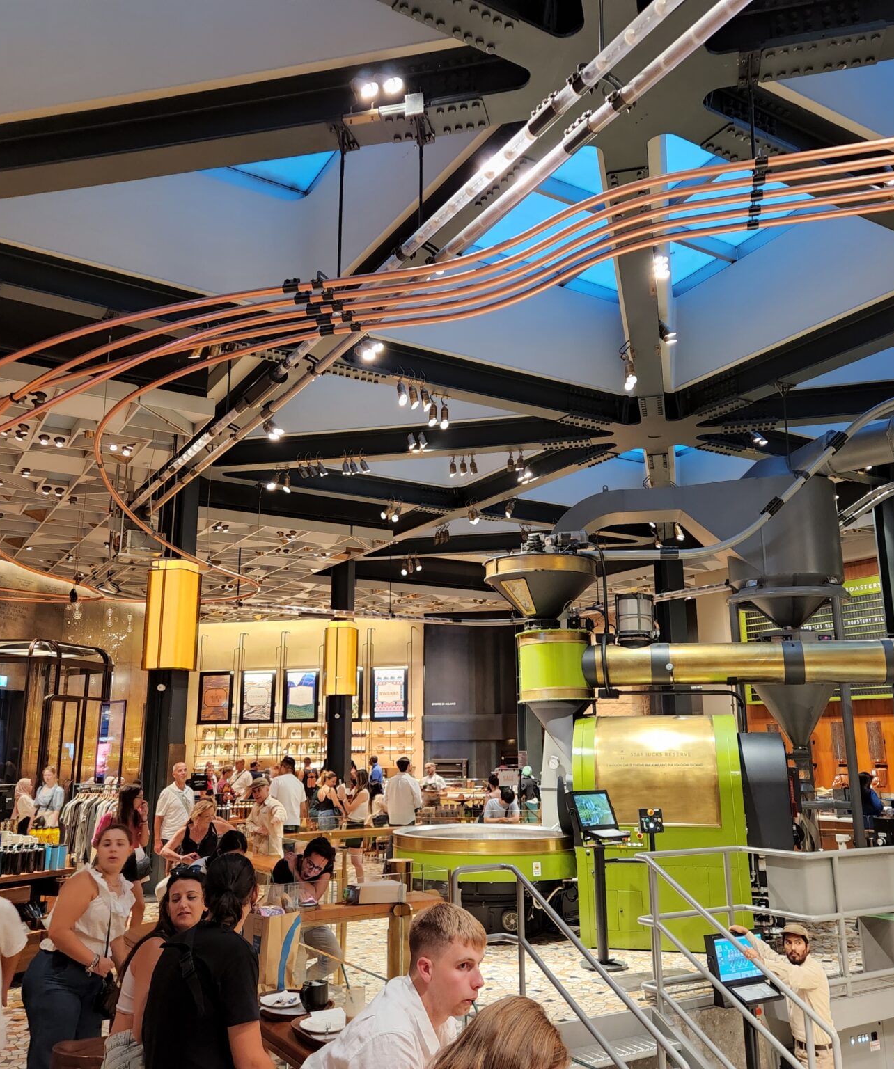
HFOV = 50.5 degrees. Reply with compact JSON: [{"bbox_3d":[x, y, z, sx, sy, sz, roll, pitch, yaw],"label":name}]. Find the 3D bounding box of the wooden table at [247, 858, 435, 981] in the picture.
[{"bbox_3d":[-0.720,2.673,5.511,1.350,1.000,0.580,7,-15,-29],"label":"wooden table"}]

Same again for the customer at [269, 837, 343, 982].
[{"bbox_3d":[-0.909,2.640,6.167,0.500,1.270,0.570,6,-14,-24],"label":"customer"}]

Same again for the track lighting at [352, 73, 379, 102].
[{"bbox_3d":[-0.542,-2.959,6.269,0.120,0.180,0.125,12,-55,-41],"label":"track lighting"}]

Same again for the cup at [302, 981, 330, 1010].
[{"bbox_3d":[-0.459,1.591,3.264,0.086,0.083,0.116,-8,-15,30],"label":"cup"}]

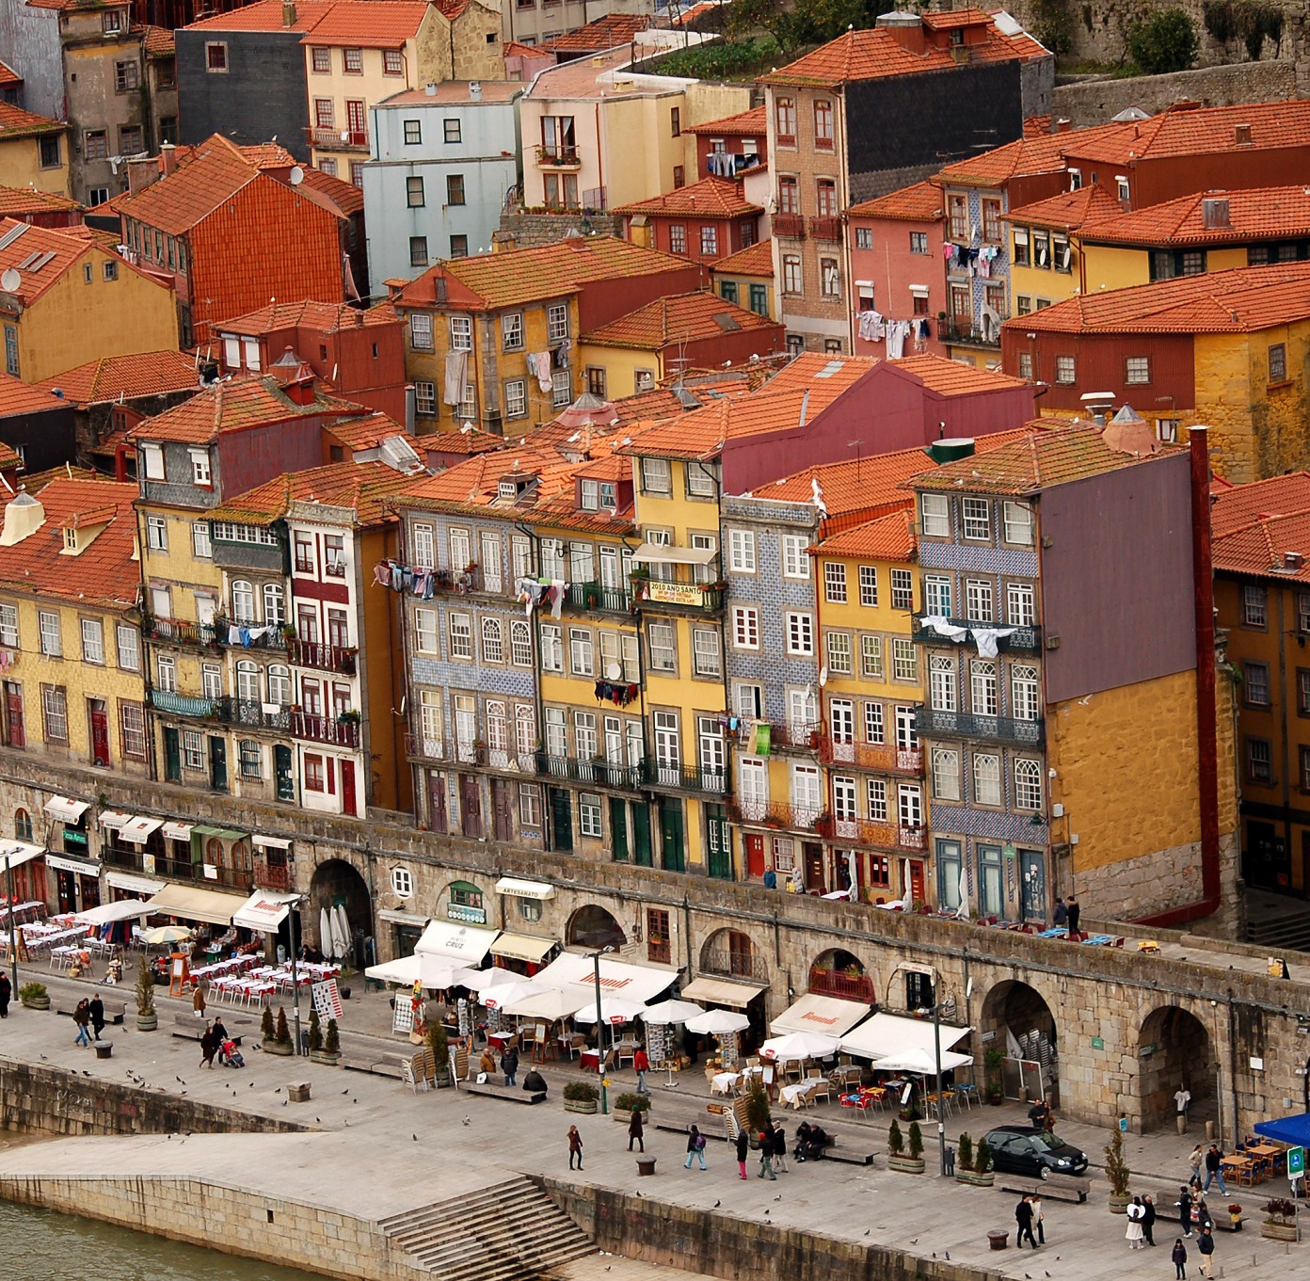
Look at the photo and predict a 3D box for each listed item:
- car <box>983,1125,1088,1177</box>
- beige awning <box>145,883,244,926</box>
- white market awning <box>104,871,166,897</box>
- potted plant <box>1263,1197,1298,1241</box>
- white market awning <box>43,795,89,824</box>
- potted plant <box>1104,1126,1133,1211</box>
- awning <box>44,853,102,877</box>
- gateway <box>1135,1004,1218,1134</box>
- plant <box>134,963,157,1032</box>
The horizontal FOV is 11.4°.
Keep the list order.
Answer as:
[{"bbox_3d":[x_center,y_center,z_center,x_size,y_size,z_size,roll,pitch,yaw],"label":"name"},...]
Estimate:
[{"bbox_3d":[12.941,17.500,225.069,3.900,1.465,1.650,6,14,40],"label":"car"},{"bbox_3d":[-18.223,10.571,262.905,1.094,0.830,5.605,-11,13,-38],"label":"beige awning"},{"bbox_3d":[-21.740,10.204,274.358,0.500,0.600,3.967,-11,12,-41],"label":"white market awning"},{"bbox_3d":[20.580,19.009,216.089,1.280,1.220,0.570,7,15,42],"label":"potted plant"},{"bbox_3d":[-24.096,6.957,269.627,0.617,0.697,2.498,-11,14,-39],"label":"white market awning"},{"bbox_3d":[15.541,17.650,219.986,0.850,2.903,0.850,-3,9,0],"label":"potted plant"},{"bbox_3d":[-23.785,9.194,269.135,0.350,0.580,3.551,-13,15,-41],"label":"awning"},{"bbox_3d":[18.662,14.854,227.863,3.299,4.800,1.800,7,14,42],"label":"gateway"},{"bbox_3d":[-19.822,13.779,255.714,0.850,2.644,0.850,-3,9,0],"label":"plant"}]

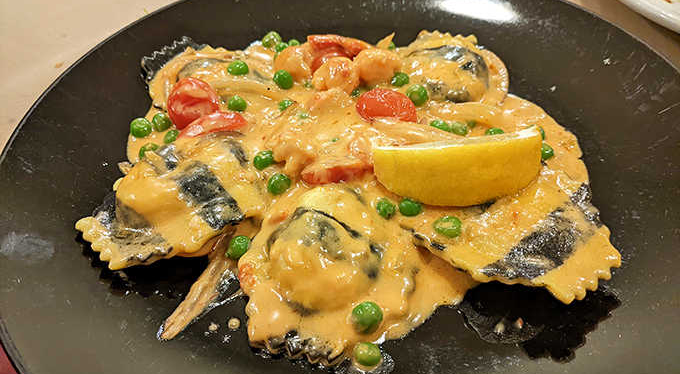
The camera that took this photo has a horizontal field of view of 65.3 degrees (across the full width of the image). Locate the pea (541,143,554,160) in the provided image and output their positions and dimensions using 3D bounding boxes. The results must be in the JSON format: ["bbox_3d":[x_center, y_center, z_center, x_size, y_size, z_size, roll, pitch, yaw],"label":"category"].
[{"bbox_3d":[0.085,-0.015,0.220,0.008,0.007,0.008,-3,47,0],"label":"pea"}]

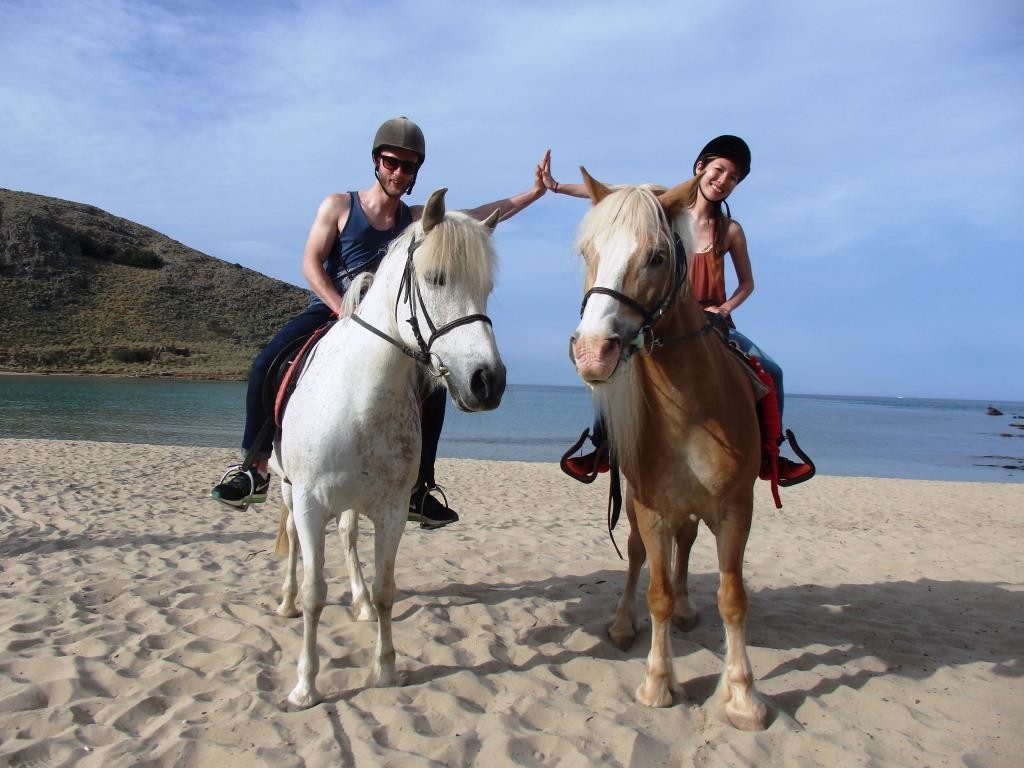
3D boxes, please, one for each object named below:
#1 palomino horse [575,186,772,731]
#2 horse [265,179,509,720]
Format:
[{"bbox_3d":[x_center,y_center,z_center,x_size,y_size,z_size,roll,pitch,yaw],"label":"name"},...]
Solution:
[{"bbox_3d":[0.560,0.265,2.900,0.720,1.800,1.850,2,0,3],"label":"palomino horse"},{"bbox_3d":[-0.625,0.250,2.950,0.680,1.760,1.850,2,0,-18],"label":"horse"}]

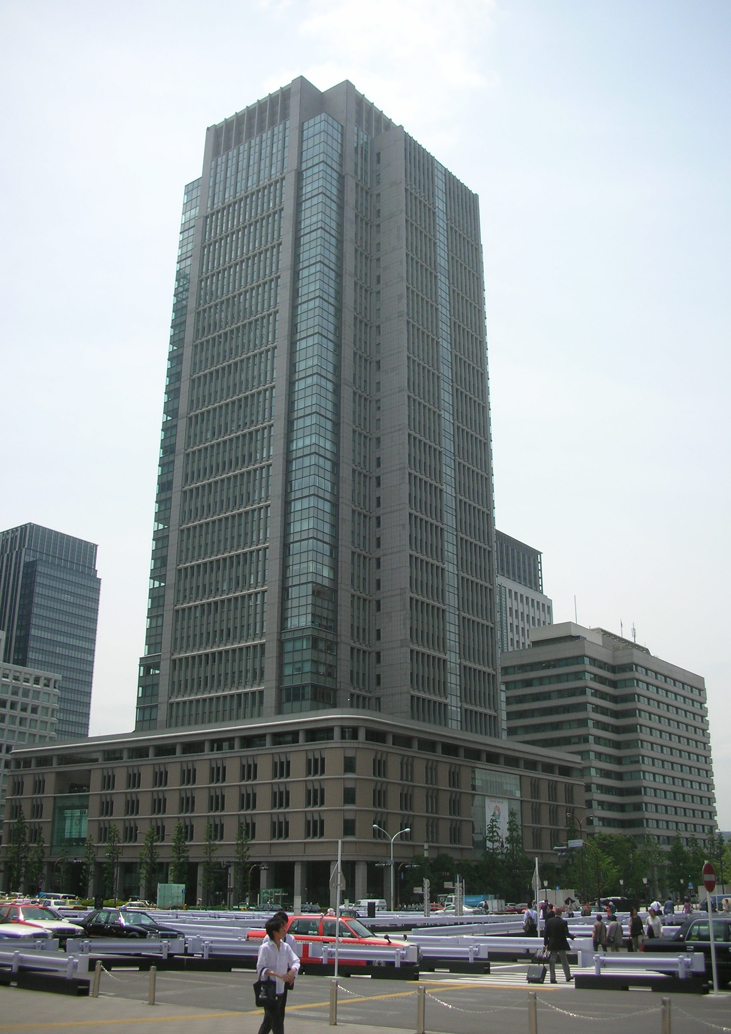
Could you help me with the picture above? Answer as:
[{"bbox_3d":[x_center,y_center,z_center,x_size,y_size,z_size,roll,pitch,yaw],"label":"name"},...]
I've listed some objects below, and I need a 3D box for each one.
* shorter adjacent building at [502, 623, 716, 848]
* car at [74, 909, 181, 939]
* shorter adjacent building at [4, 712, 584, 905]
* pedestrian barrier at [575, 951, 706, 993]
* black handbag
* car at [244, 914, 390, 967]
[{"bbox_3d":[66.479,72.813,297.742,44.000,70.000,78.000,-14,-24,35],"label":"shorter adjacent building"},{"bbox_3d":[-8.259,14.244,36.054,4.650,1.470,1.700,-16,-25,37],"label":"car"},{"bbox_3d":[-13.934,66.902,226.220,98.500,32.000,85.100,-14,-24,35],"label":"shorter adjacent building"},{"bbox_3d":[5.562,9.187,21.122,0.300,0.810,3.100,19,-27,-42],"label":"pedestrian barrier"},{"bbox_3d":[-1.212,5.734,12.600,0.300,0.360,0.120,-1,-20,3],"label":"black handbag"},{"bbox_3d":[-0.755,11.317,27.712,4.690,1.520,1.700,-5,-21,15],"label":"car"}]

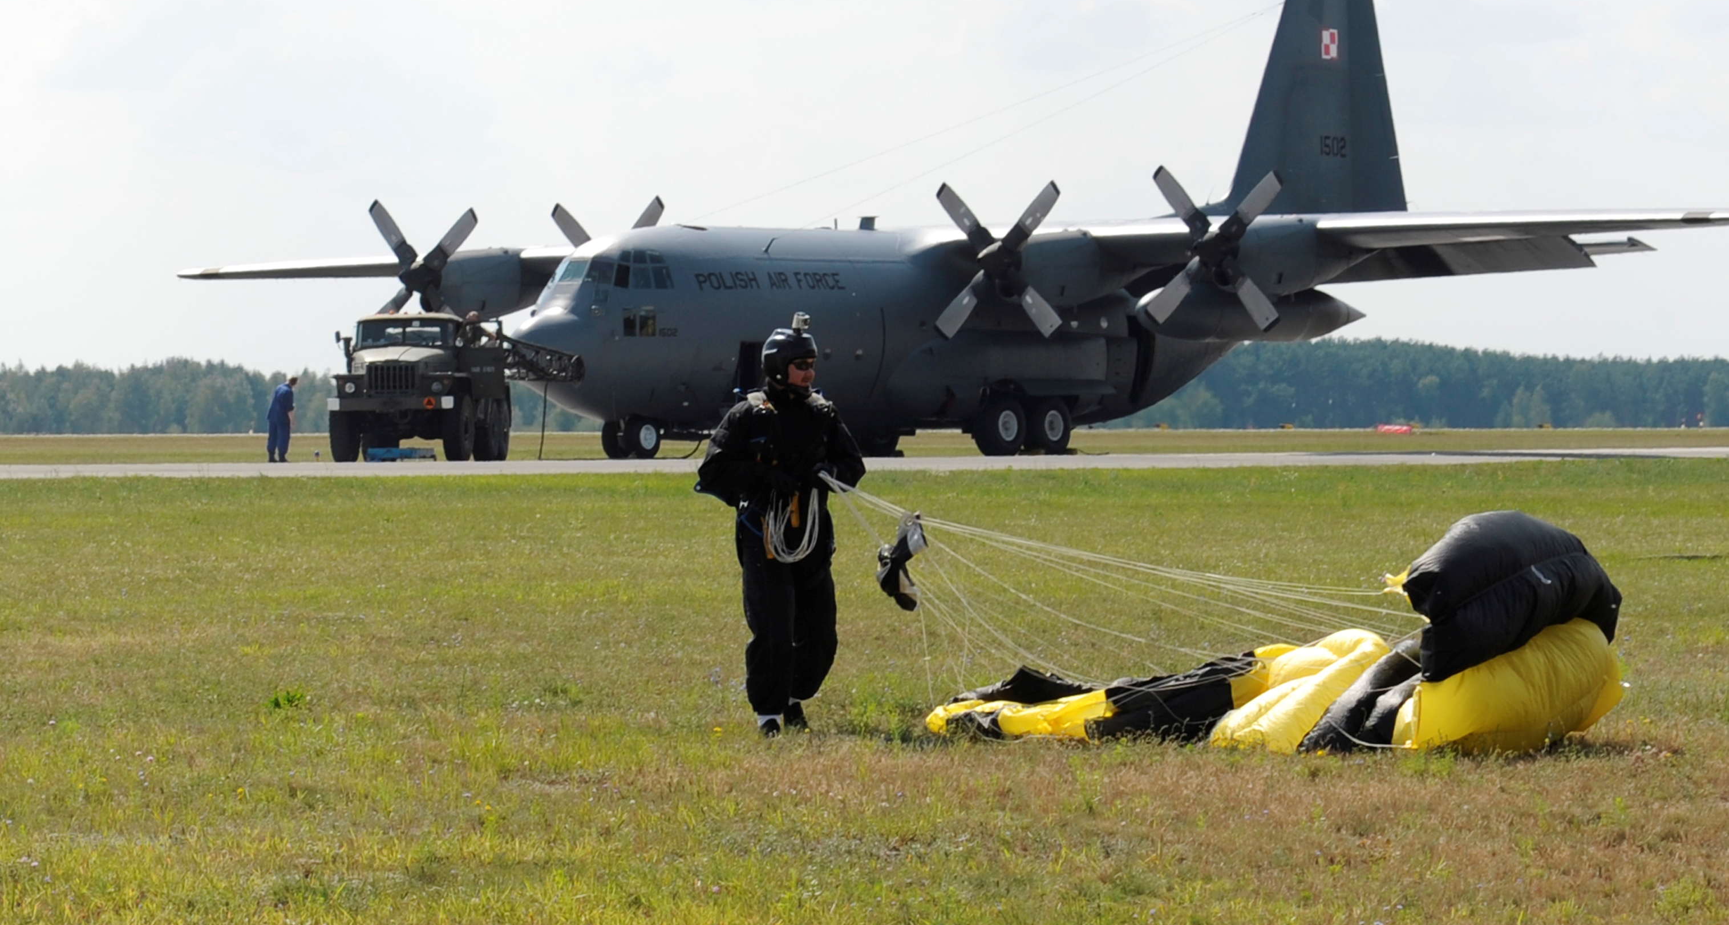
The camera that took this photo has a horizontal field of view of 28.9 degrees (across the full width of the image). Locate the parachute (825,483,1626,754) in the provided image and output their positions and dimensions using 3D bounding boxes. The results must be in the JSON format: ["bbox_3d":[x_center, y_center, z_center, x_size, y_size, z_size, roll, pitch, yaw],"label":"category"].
[{"bbox_3d":[1.590,0.650,14.950,3.530,1.130,1.550,0,1,0],"label":"parachute"}]

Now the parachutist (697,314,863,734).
[{"bbox_3d":[-0.365,0.280,15.000,0.690,1.880,0.530,0,1,-18],"label":"parachutist"}]

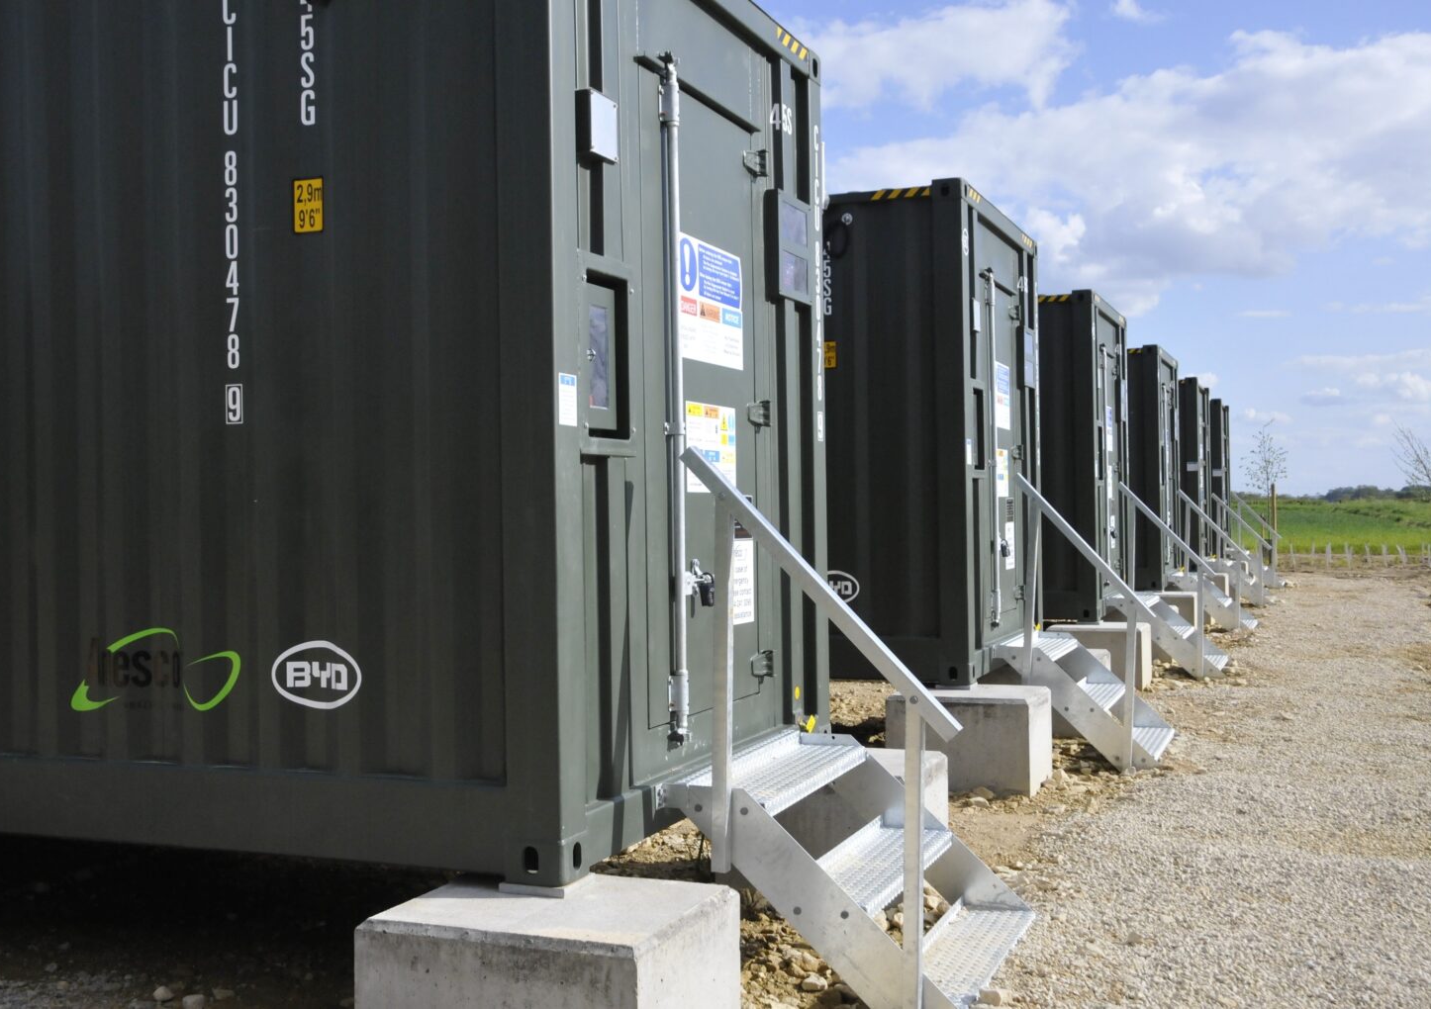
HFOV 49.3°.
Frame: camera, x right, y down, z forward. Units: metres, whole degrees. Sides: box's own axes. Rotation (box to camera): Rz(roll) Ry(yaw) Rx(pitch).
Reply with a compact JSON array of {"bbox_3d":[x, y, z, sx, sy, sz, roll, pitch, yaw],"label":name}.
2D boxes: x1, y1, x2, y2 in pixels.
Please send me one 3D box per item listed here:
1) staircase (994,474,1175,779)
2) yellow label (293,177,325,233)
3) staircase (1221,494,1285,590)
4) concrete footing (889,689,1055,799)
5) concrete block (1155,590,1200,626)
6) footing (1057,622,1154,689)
[{"bbox_3d":[2.317,0.692,9.739,1.000,1.755,1.120,-1,0,22],"label":"staircase"},{"bbox_3d":[-1.193,-0.876,4.566,0.105,0.155,0.010,-1,0,22],"label":"yellow label"},{"bbox_3d":[9.827,0.649,28.428,1.000,1.755,1.120,-1,0,22],"label":"staircase"},{"bbox_3d":[1.437,1.317,8.809,0.800,0.505,0.700,-1,0,22],"label":"concrete footing"},{"bbox_3d":[5.232,1.304,18.247,0.790,0.527,0.600,-1,0,22],"label":"concrete block"},{"bbox_3d":[3.321,1.313,13.501,0.800,0.510,0.700,-1,0,22],"label":"footing"}]

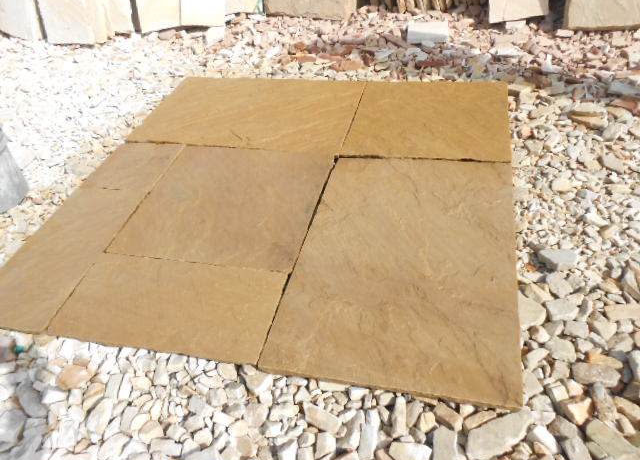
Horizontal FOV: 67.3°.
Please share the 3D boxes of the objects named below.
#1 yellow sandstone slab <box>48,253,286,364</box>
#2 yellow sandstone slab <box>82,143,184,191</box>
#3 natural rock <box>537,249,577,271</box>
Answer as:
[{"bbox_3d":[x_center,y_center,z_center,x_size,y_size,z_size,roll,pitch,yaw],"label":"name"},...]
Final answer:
[{"bbox_3d":[-0.407,0.207,1.335,0.597,0.021,0.295,5,45,12],"label":"yellow sandstone slab"},{"bbox_3d":[-0.705,-0.241,1.860,0.289,0.021,0.301,4,44,15],"label":"yellow sandstone slab"},{"bbox_3d":[0.643,0.080,1.304,0.090,0.034,0.056,5,44,15],"label":"natural rock"}]

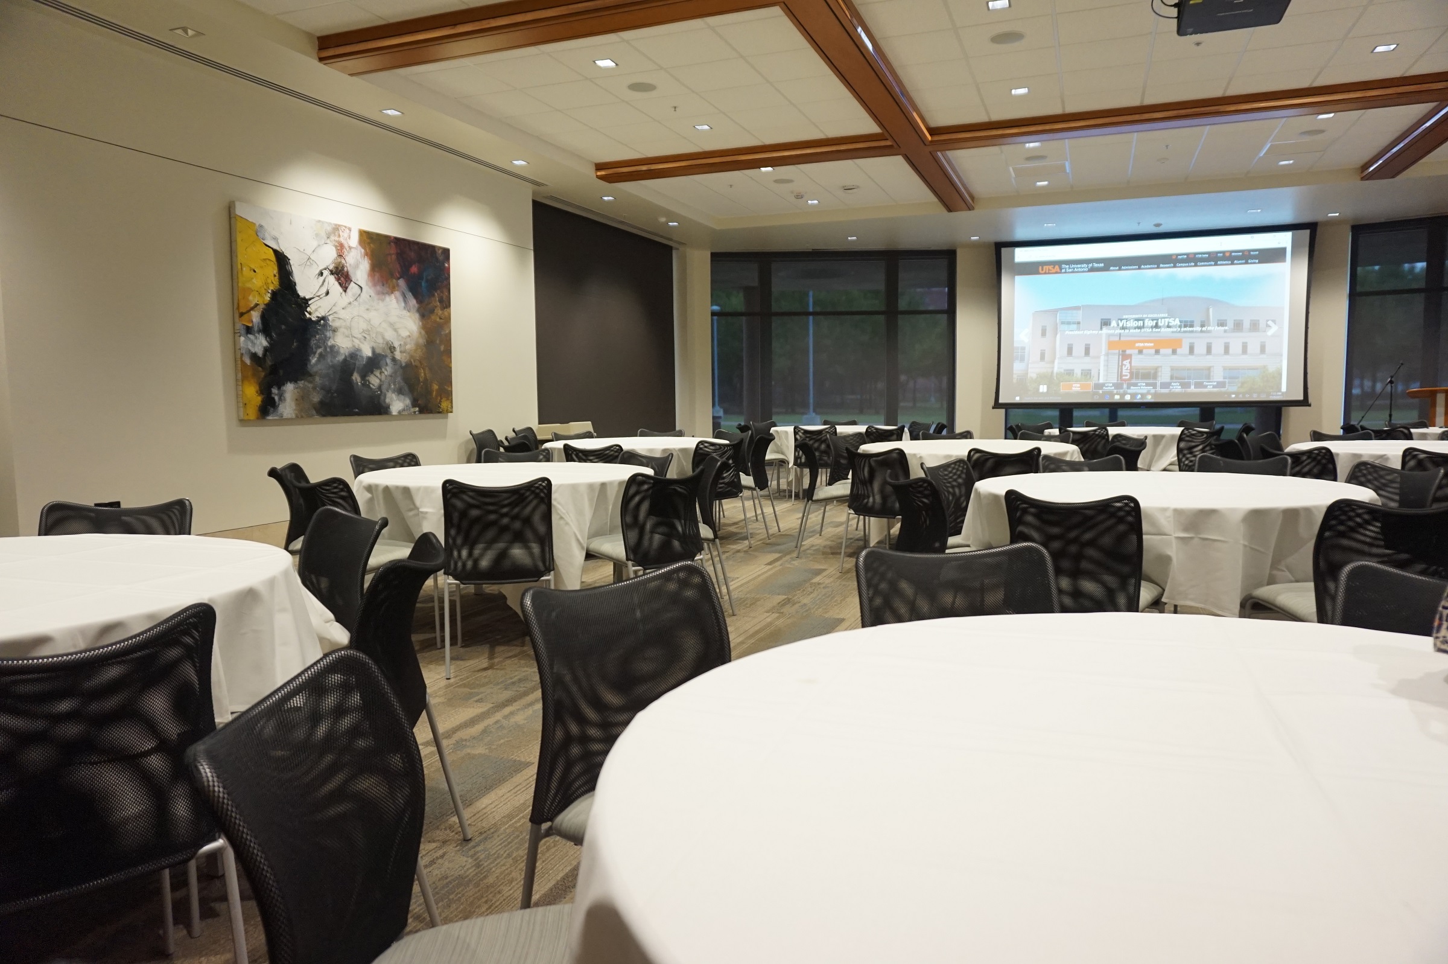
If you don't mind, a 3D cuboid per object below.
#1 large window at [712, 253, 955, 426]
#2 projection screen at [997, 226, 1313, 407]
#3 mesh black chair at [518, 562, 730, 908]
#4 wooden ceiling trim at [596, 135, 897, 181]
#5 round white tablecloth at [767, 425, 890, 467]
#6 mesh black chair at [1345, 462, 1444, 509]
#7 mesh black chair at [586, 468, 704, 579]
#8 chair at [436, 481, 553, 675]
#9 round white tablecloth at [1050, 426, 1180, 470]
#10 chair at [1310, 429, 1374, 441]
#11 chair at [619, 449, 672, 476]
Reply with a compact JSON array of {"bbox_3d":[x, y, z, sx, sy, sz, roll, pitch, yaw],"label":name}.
[{"bbox_3d":[1.696,-1.970,14.984,3.790,3.170,0.150,-1,5,0],"label":"large window"},{"bbox_3d":[5.962,-2.271,13.622,4.130,2.440,0.100,1,6,21],"label":"projection screen"},{"bbox_3d":[-0.074,0.598,1.767,0.550,0.828,0.470,4,7,44],"label":"mesh black chair"},{"bbox_3d":[0.181,-3.160,9.428,3.070,0.150,0.420,1,6,21],"label":"wooden ceiling trim"},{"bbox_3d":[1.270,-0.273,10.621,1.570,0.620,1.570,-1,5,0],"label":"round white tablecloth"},{"bbox_3d":[2.779,0.337,4.307,0.550,0.820,0.470,-1,5,-9],"label":"mesh black chair"},{"bbox_3d":[-0.438,0.344,4.569,0.560,0.840,0.470,4,7,41],"label":"mesh black chair"},{"bbox_3d":[-0.972,0.380,4.280,0.480,0.825,0.560,-1,5,-9],"label":"chair"},{"bbox_3d":[4.071,-0.173,9.780,1.586,0.687,1.586,1,5,21],"label":"round white tablecloth"},{"bbox_3d":[4.793,0.021,7.578,0.470,0.828,0.550,4,7,42],"label":"chair"},{"bbox_3d":[-0.625,0.258,5.536,0.470,0.840,0.560,4,7,43],"label":"chair"}]

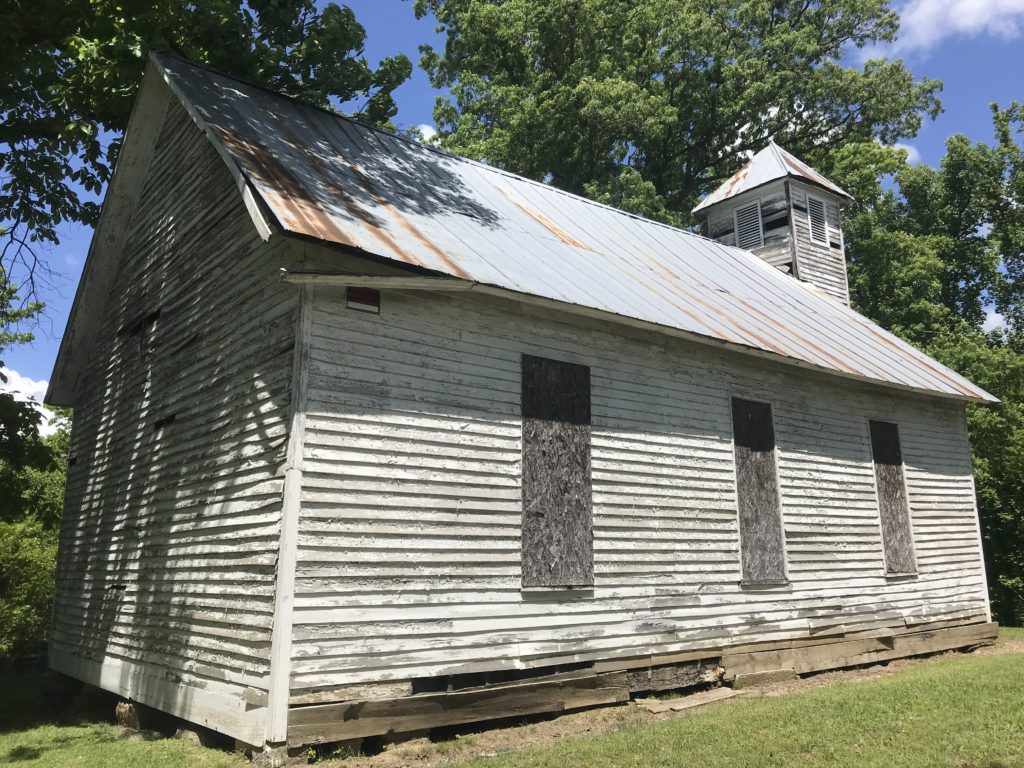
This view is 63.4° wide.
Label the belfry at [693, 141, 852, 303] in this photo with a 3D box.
[{"bbox_3d":[6.002,-3.652,18.879,2.550,4.050,2.550,9,-15,-38],"label":"belfry"}]

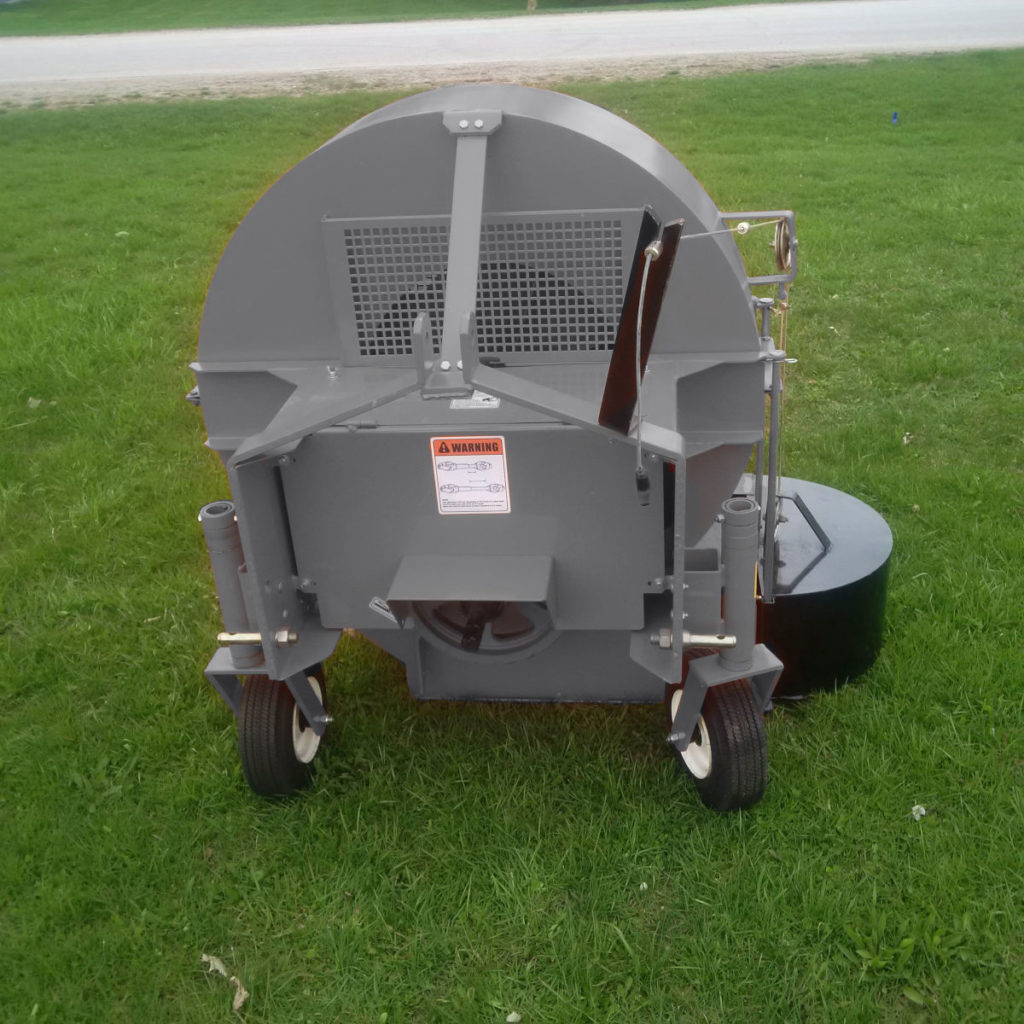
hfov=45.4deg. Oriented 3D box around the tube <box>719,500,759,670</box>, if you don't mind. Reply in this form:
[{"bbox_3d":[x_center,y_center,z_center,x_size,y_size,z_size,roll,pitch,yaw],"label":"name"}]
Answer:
[{"bbox_3d":[0.386,0.129,2.075,0.062,0.310,0.062,0,27,8],"label":"tube"}]

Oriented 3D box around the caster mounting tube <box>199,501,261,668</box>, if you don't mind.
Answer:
[{"bbox_3d":[-0.500,0.132,2.196,0.062,0.310,0.062,0,27,8],"label":"caster mounting tube"}]

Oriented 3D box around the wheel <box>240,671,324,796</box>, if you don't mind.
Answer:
[{"bbox_3d":[-0.453,0.416,2.459,0.092,0.302,0.302,0,27,9],"label":"wheel"}]

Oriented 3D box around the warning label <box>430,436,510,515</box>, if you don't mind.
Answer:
[{"bbox_3d":[-0.069,-0.061,2.090,0.127,0.146,0.002,0,27,8],"label":"warning label"}]

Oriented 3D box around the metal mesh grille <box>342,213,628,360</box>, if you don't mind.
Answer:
[{"bbox_3d":[-0.048,-0.410,2.264,0.530,0.265,0.012,0,27,8],"label":"metal mesh grille"}]

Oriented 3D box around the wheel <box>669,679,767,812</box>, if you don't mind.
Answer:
[{"bbox_3d":[0.387,0.414,2.334,0.092,0.302,0.302,-11,28,-14],"label":"wheel"}]

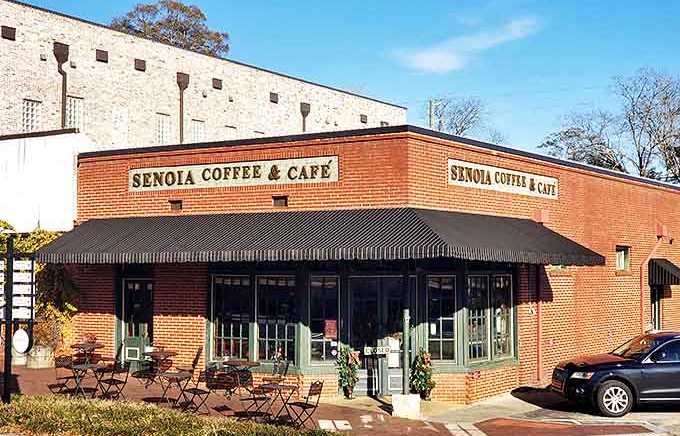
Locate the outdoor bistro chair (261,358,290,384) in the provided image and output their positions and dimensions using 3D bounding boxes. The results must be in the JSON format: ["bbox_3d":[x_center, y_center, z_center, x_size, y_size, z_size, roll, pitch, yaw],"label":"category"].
[{"bbox_3d":[-1.272,3.229,20.300,0.480,0.870,0.430,-1,-3,26],"label":"outdoor bistro chair"}]

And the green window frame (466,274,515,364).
[{"bbox_3d":[3.369,2.252,22.922,0.100,1.943,2.097,-2,-3,37],"label":"green window frame"}]

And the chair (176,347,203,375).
[{"bbox_3d":[-3.212,3.191,21.800,0.520,0.840,0.420,0,-2,-13],"label":"chair"}]

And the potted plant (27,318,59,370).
[{"bbox_3d":[-6.873,2.899,23.600,0.700,1.190,0.700,0,-2,0],"label":"potted plant"}]

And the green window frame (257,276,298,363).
[{"bbox_3d":[-1.325,2.172,21.841,1.055,1.862,0.100,-2,-3,30],"label":"green window frame"}]

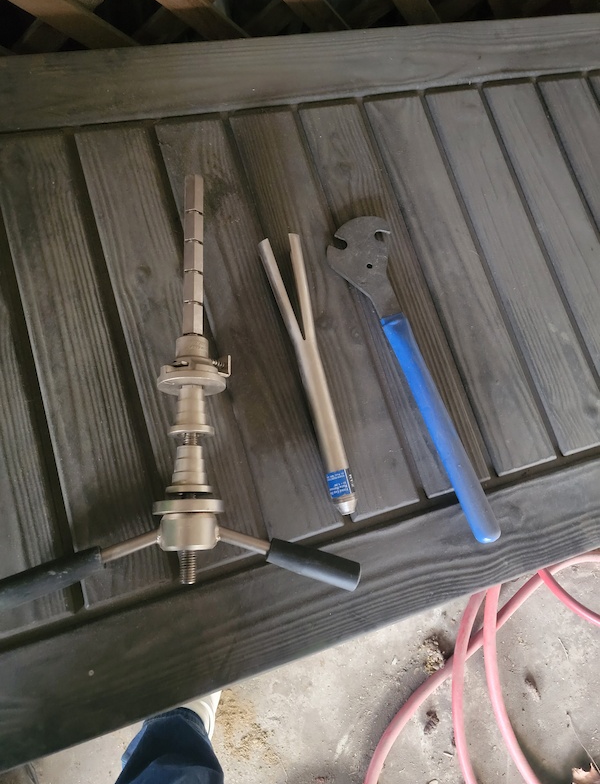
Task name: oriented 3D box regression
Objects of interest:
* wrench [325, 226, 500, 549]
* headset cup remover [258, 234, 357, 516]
[{"bbox_3d":[0.125,-0.018,0.619,0.089,0.022,0.393,-18,81,-16],"label":"wrench"},{"bbox_3d":[0.012,-0.026,0.596,0.049,0.025,0.316,-11,79,-14],"label":"headset cup remover"}]

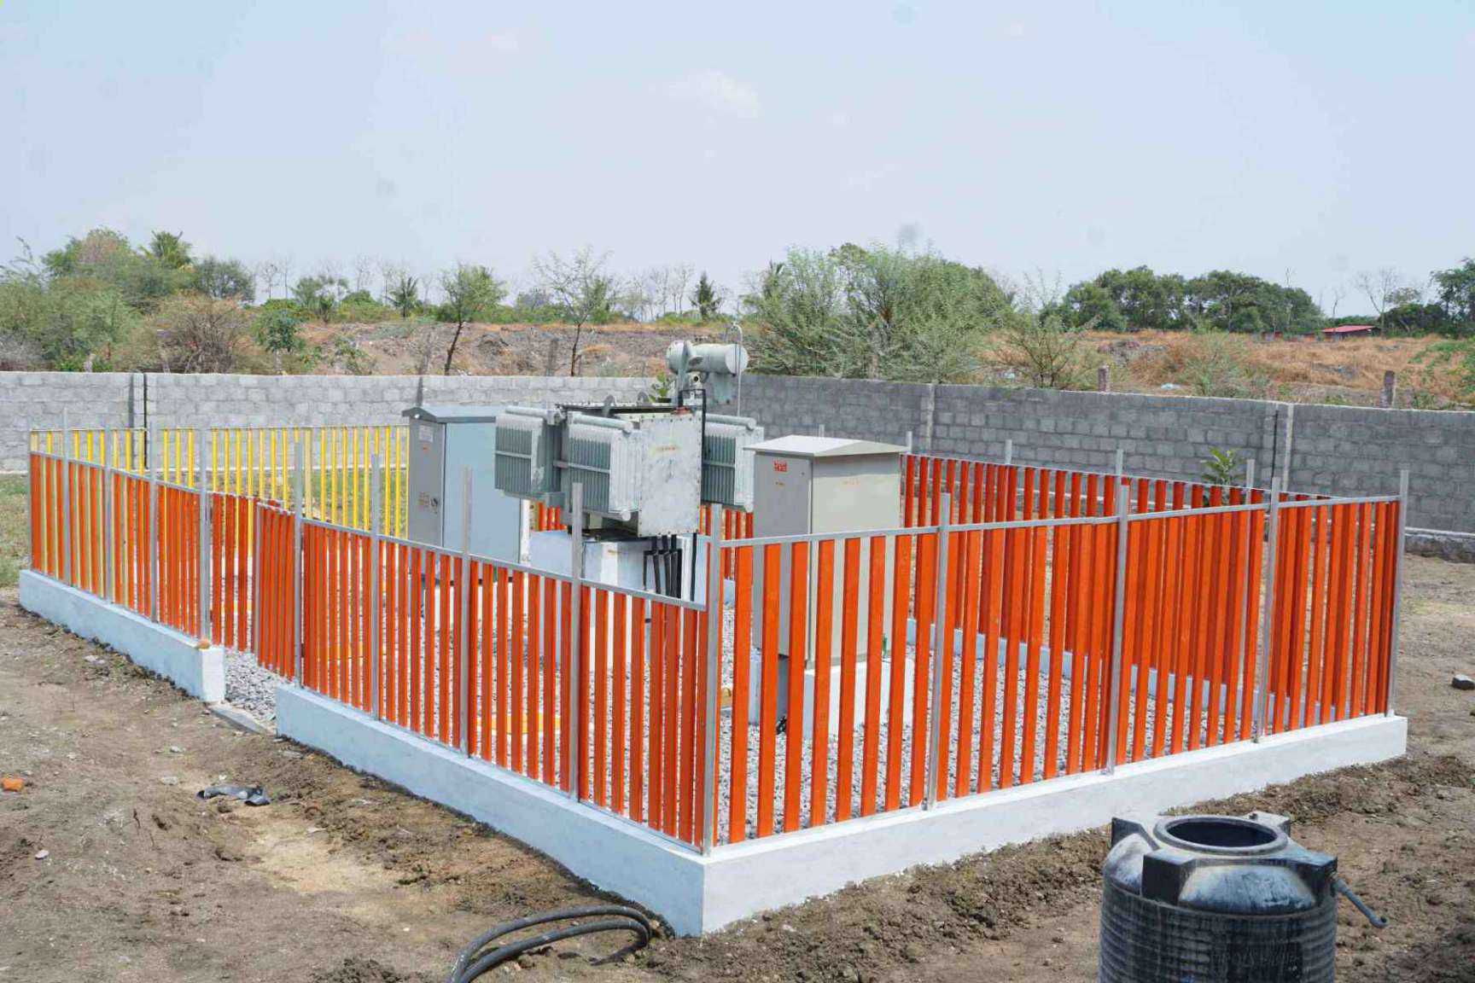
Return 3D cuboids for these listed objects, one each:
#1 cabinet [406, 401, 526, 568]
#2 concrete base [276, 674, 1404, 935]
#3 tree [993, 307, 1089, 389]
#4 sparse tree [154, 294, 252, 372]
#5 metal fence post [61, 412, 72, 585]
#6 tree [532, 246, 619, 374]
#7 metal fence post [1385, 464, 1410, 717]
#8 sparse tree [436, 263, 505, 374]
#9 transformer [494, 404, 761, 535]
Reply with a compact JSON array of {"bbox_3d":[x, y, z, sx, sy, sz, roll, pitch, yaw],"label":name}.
[{"bbox_3d":[-2.288,0.003,13.427,0.738,1.487,0.669,-3,7,-38],"label":"cabinet"},{"bbox_3d":[0.629,1.480,9.993,5.380,0.325,4.268,-3,7,-37],"label":"concrete base"},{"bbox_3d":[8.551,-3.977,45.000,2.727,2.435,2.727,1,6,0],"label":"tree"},{"bbox_3d":[-13.400,-3.781,40.000,2.453,2.367,2.453,1,6,0],"label":"sparse tree"},{"bbox_3d":[-5.748,0.047,13.654,0.045,1.498,0.045,-3,7,-38],"label":"metal fence post"},{"bbox_3d":[-4.560,-4.951,45.000,2.403,3.929,2.403,1,6,0],"label":"tree"},{"bbox_3d":[4.109,0.630,9.935,0.045,1.550,0.045,-3,7,-38],"label":"metal fence post"},{"bbox_3d":[-7.513,-4.708,45.000,1.948,3.442,1.948,1,6,0],"label":"sparse tree"},{"bbox_3d":[-0.869,-0.194,12.095,1.294,0.937,1.884,-2,7,-34],"label":"transformer"}]

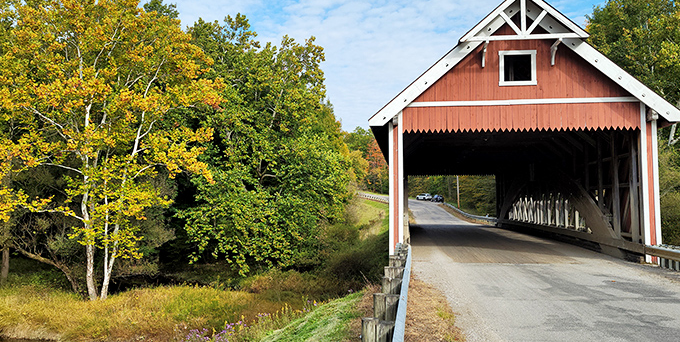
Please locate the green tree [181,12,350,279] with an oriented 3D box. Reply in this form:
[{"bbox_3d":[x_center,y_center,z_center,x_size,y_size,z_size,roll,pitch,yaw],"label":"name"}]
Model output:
[{"bbox_3d":[-4.831,-1.688,32.500,11.200,17.000,11.000,0,-4,9],"label":"green tree"}]

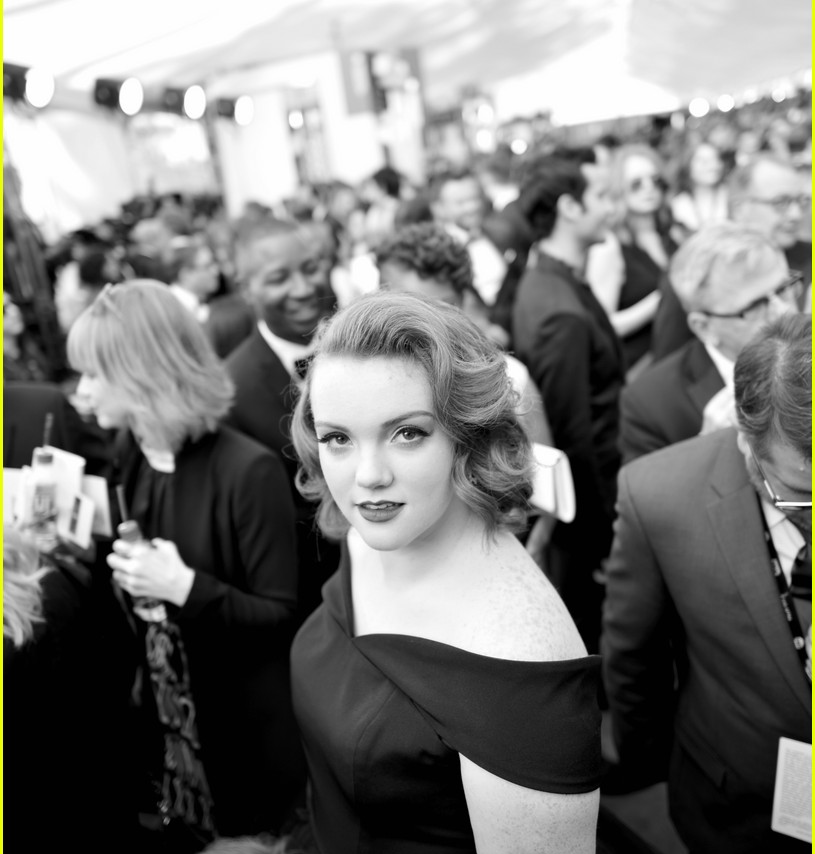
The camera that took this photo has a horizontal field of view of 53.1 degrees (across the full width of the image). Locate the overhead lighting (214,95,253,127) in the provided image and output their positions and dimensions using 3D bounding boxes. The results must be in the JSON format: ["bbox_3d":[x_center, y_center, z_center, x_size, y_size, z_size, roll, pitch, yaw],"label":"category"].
[{"bbox_3d":[-3.068,-5.516,14.200,0.480,0.380,0.380,11,22,9],"label":"overhead lighting"}]

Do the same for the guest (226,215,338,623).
[{"bbox_3d":[-0.156,0.432,1.892,0.530,1.796,0.360,-18,22,-30],"label":"guest"}]

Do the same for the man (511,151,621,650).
[{"bbox_3d":[0.528,0.092,2.578,0.330,1.832,0.500,-7,19,0],"label":"man"}]

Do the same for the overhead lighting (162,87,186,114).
[{"bbox_3d":[-3.472,-4.884,12.300,0.480,0.380,0.380,10,21,6],"label":"overhead lighting"}]

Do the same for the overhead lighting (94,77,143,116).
[{"bbox_3d":[-3.799,-4.313,10.600,0.480,0.380,0.380,9,20,3],"label":"overhead lighting"}]

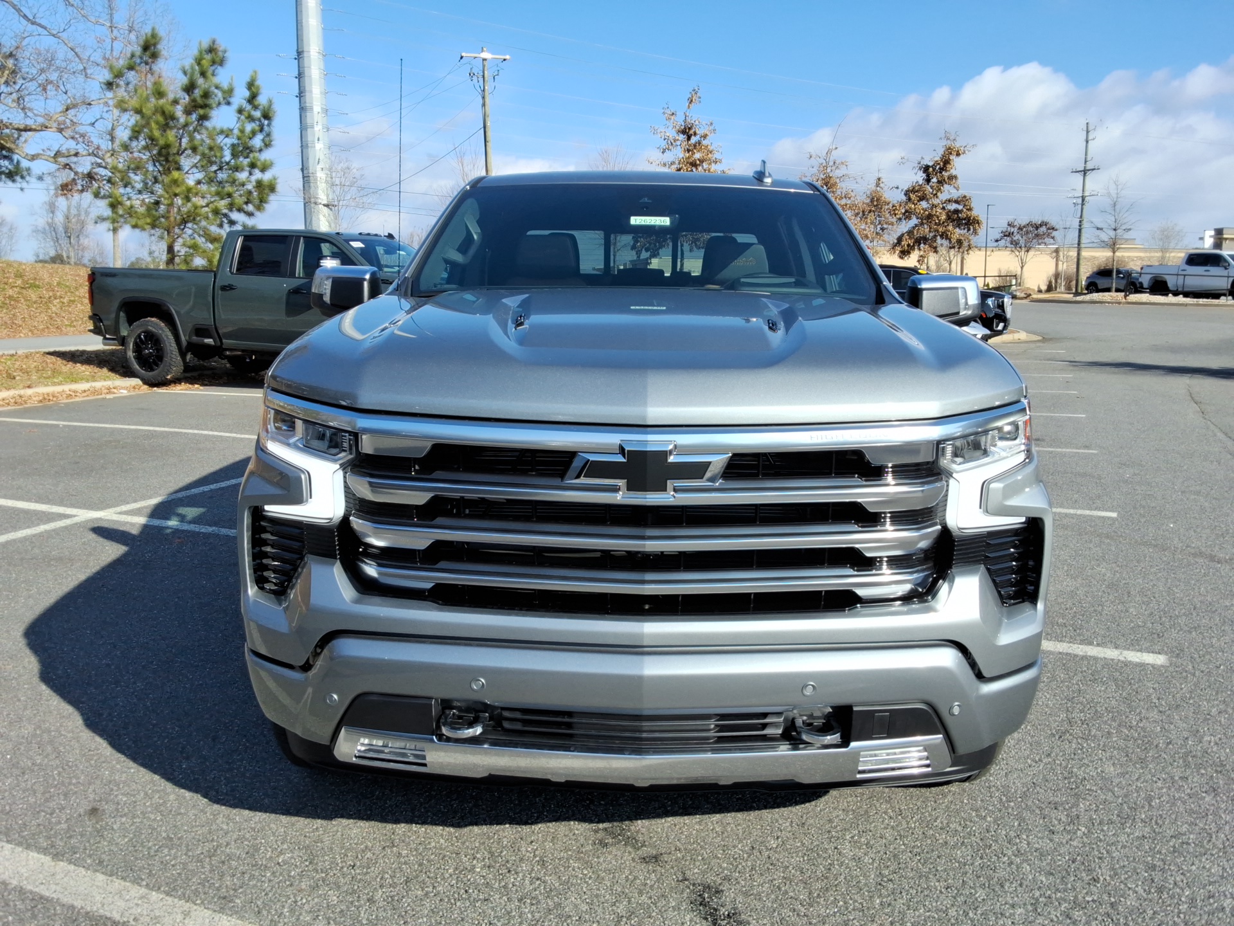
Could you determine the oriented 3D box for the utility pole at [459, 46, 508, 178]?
[{"bbox_3d":[-6.079,-12.956,46.449,2.350,12.018,0.400,1,10,2],"label":"utility pole"}]

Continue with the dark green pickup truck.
[{"bbox_3d":[-3.901,-2.021,13.107,6.350,2.050,2.080,5,11,22],"label":"dark green pickup truck"}]

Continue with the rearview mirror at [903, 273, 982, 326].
[{"bbox_3d":[1.223,-0.607,3.740,0.285,0.205,0.170,0,10,-5],"label":"rearview mirror"}]

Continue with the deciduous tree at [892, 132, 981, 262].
[{"bbox_3d":[9.786,-7.384,31.162,2.846,5.606,2.846,1,10,0],"label":"deciduous tree"}]

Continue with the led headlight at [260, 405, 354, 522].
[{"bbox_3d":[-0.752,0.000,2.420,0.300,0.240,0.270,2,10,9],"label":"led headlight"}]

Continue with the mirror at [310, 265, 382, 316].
[{"bbox_3d":[-0.975,-0.618,3.689,0.290,0.220,0.200,1,10,1],"label":"mirror"}]

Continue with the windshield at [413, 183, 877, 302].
[{"bbox_3d":[0.103,-0.820,3.691,1.620,0.540,0.900,1,10,1],"label":"windshield"}]

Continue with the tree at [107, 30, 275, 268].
[{"bbox_3d":[-9.487,-6.613,22.198,3.850,5.583,3.600,1,10,2],"label":"tree"}]

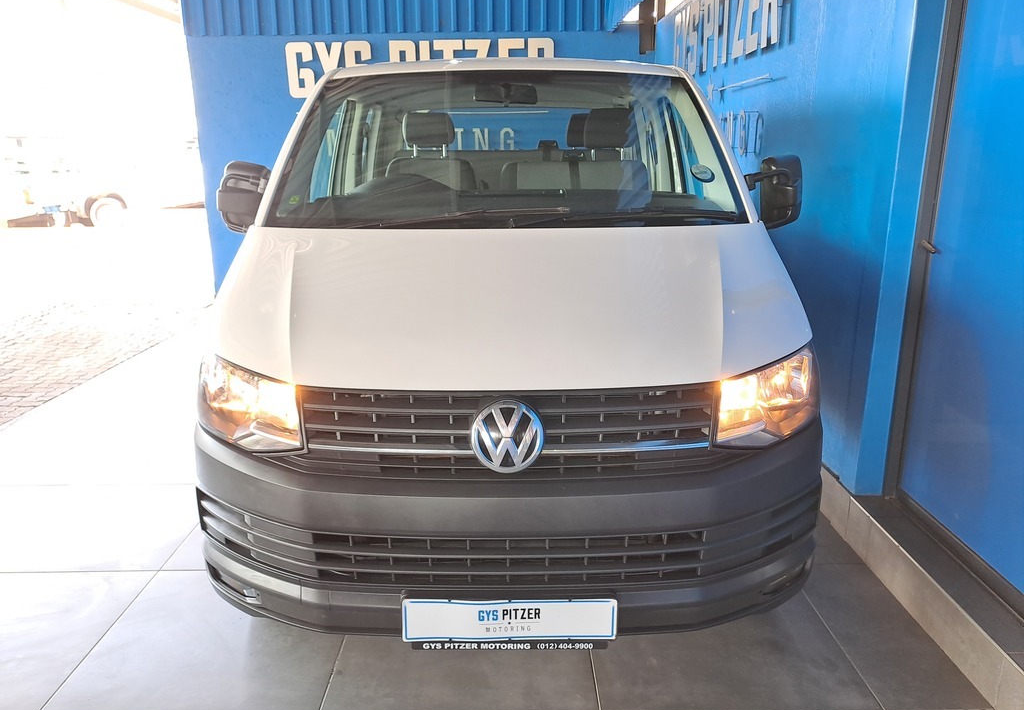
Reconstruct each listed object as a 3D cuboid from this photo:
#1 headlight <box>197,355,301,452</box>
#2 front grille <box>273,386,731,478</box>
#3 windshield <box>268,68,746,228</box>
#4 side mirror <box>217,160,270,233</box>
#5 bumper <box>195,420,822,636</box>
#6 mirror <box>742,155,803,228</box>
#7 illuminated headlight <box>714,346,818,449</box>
[{"bbox_3d":[-0.698,0.108,1.947,0.370,0.210,0.290,0,15,0],"label":"headlight"},{"bbox_3d":[-0.009,0.177,1.788,1.120,0.210,0.140,0,15,0],"label":"front grille"},{"bbox_3d":[-0.020,-0.742,2.671,1.650,0.800,0.130,0,-28,0],"label":"windshield"},{"bbox_3d":[-1.028,-0.619,2.860,0.240,0.280,0.150,0,15,0],"label":"side mirror"},{"bbox_3d":[-0.008,0.452,1.990,1.840,0.450,0.470,0,15,0],"label":"bumper"},{"bbox_3d":[0.992,-0.634,2.869,0.240,0.280,0.150,0,15,0],"label":"mirror"},{"bbox_3d":[0.682,0.098,1.953,0.370,0.210,0.290,0,15,0],"label":"illuminated headlight"}]

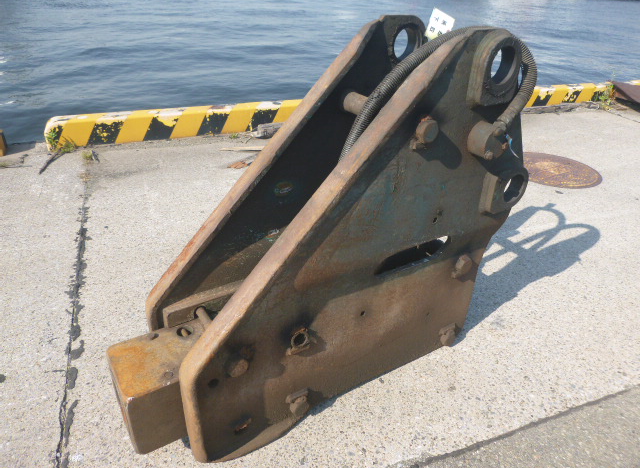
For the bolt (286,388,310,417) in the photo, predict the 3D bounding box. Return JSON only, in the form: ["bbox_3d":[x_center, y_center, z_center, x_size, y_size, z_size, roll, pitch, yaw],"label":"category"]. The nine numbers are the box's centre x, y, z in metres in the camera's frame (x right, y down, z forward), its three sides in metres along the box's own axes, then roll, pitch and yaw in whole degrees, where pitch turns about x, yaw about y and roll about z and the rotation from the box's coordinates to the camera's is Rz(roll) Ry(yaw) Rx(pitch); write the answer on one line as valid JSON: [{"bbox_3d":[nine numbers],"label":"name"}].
[{"bbox_3d":[-0.064,0.497,1.362,0.060,0.062,0.042,-15,34,-28],"label":"bolt"}]

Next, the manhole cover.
[{"bbox_3d":[1.662,-0.461,3.360,0.687,0.040,0.687,2,30,0],"label":"manhole cover"}]

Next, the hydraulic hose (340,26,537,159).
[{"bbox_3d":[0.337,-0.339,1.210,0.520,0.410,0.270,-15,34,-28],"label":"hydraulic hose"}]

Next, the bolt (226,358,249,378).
[{"bbox_3d":[-0.210,0.342,1.175,0.050,0.050,0.028,-15,34,-28],"label":"bolt"}]

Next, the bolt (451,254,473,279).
[{"bbox_3d":[0.457,0.105,1.494,0.057,0.060,0.038,-15,34,-28],"label":"bolt"}]

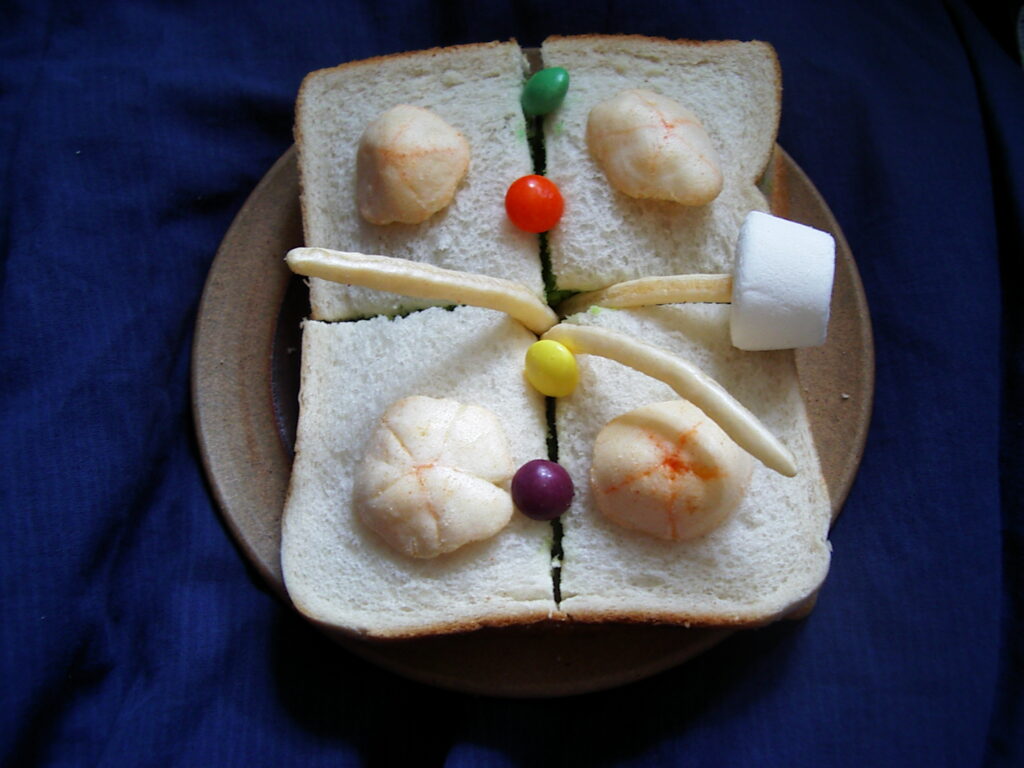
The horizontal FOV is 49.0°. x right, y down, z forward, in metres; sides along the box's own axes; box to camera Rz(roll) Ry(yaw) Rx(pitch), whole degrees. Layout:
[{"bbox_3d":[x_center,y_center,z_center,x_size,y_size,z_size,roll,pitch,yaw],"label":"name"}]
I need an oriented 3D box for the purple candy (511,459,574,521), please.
[{"bbox_3d":[0.006,0.022,0.233,0.013,0.009,0.013,-1,74,2],"label":"purple candy"}]

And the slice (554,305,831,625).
[{"bbox_3d":[0.037,0.018,0.245,0.056,0.014,0.069,-1,74,2],"label":"slice"}]

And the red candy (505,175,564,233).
[{"bbox_3d":[0.005,-0.040,0.251,0.013,0.009,0.013,-1,74,2],"label":"red candy"}]

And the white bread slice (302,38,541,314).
[{"bbox_3d":[-0.020,-0.047,0.267,0.056,0.014,0.067,-1,74,2],"label":"white bread slice"}]

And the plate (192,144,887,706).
[{"bbox_3d":[0.004,-0.006,0.280,0.163,0.022,0.163,-1,74,2],"label":"plate"}]

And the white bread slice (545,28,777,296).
[{"bbox_3d":[0.037,-0.049,0.264,0.055,0.014,0.066,-1,74,2],"label":"white bread slice"}]

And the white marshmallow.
[{"bbox_3d":[0.057,-0.021,0.235,0.021,0.028,0.028,5,74,-7],"label":"white marshmallow"}]

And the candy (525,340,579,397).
[{"bbox_3d":[0.008,-0.003,0.240,0.013,0.009,0.013,-8,98,24],"label":"candy"}]

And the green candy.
[{"bbox_3d":[0.008,-0.067,0.259,0.013,0.013,0.009,-44,105,0],"label":"green candy"}]

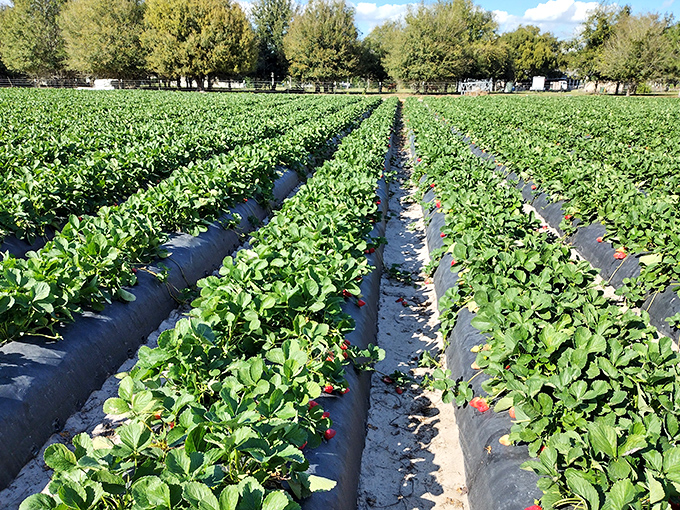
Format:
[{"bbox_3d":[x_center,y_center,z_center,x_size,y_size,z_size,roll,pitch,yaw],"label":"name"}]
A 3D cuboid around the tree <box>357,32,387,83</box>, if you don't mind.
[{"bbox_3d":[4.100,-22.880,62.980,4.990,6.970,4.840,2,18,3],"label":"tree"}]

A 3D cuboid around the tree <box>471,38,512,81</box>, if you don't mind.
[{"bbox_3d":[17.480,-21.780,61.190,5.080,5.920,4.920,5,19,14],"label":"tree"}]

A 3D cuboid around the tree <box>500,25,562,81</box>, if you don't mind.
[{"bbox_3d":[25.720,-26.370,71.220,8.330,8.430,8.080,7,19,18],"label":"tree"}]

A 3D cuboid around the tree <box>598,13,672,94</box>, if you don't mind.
[{"bbox_3d":[31.240,-21.150,56.080,7.820,8.200,7.590,10,20,26],"label":"tree"}]

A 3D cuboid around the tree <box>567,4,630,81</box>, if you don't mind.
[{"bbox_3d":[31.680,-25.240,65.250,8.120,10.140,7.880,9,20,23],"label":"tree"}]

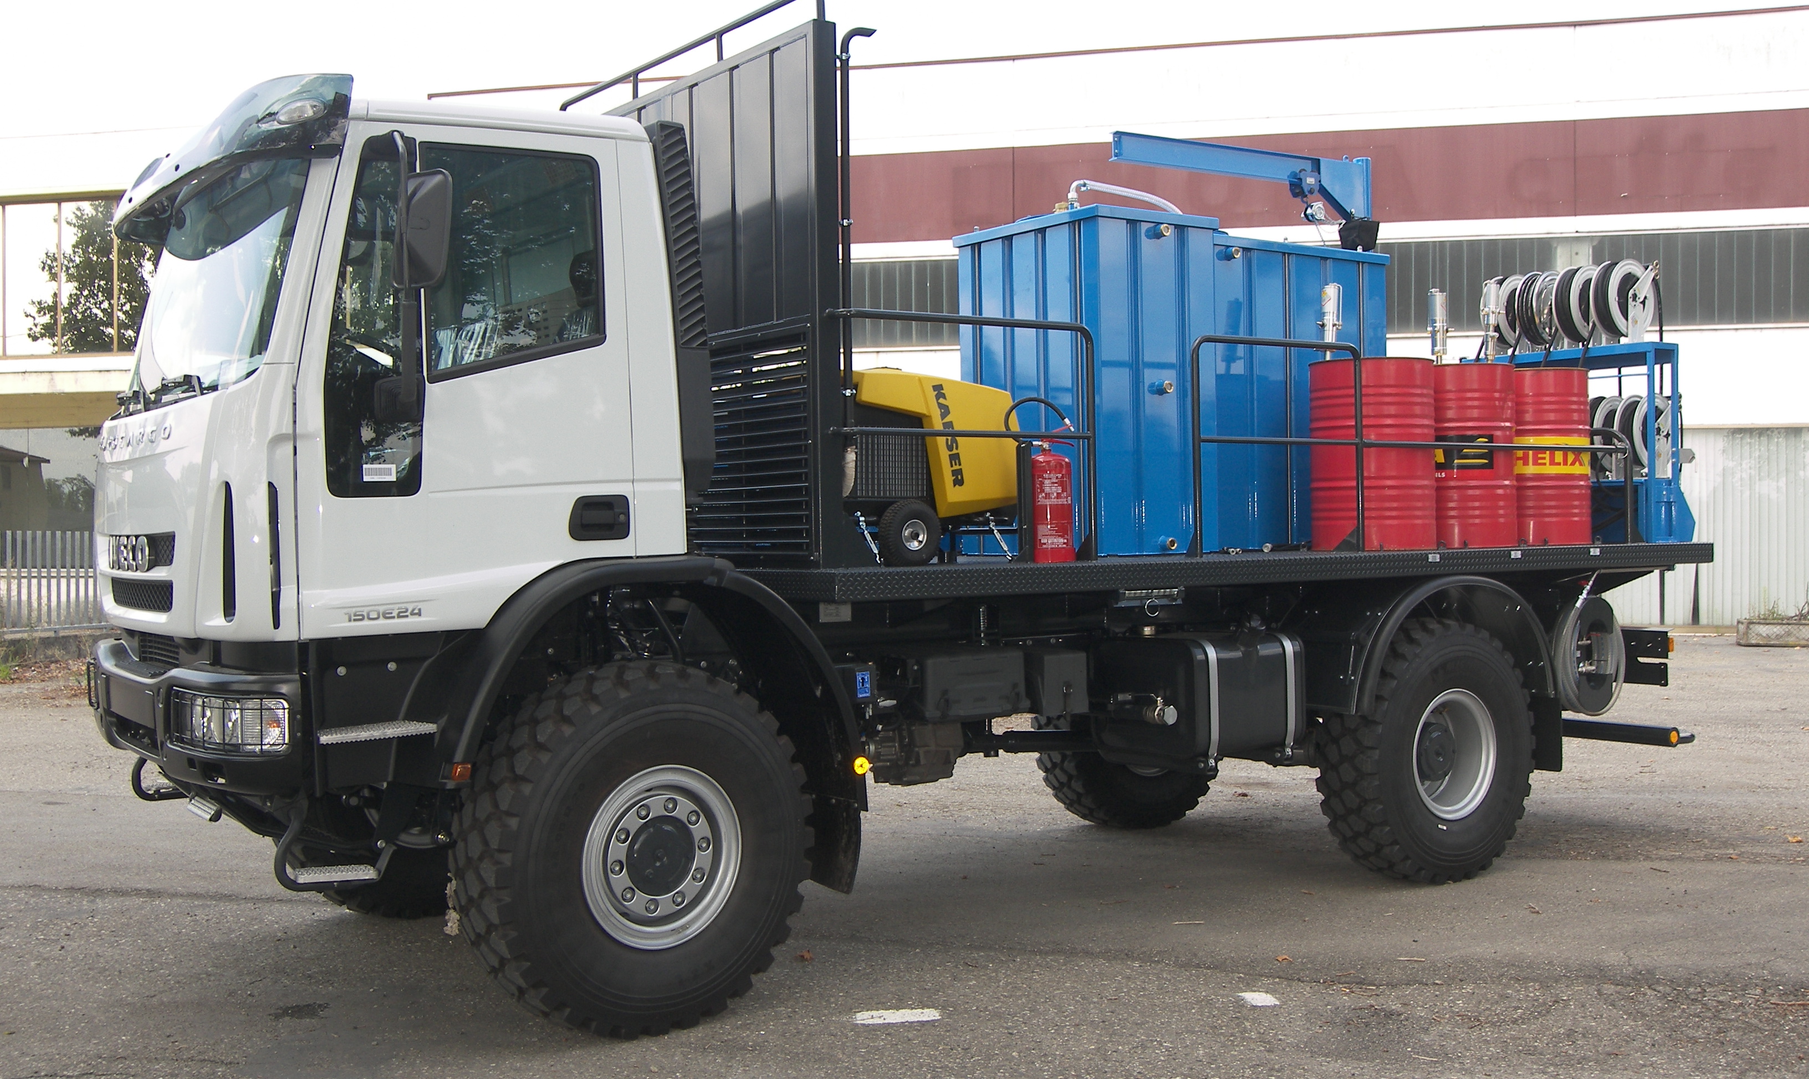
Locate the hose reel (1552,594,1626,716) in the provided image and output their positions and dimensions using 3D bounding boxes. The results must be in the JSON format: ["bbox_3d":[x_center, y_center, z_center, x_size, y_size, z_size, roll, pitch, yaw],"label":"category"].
[{"bbox_3d":[3.488,0.593,9.398,0.590,0.620,0.160,-1,1,-36],"label":"hose reel"}]

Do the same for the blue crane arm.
[{"bbox_3d":[1.756,-1.862,9.310,1.860,0.360,0.160,-1,1,-36],"label":"blue crane arm"}]

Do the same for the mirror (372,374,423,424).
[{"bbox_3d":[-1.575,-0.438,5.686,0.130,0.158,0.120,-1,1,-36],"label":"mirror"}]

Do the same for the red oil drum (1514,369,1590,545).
[{"bbox_3d":[3.230,-0.414,9.450,0.590,0.883,0.590,-1,1,-36],"label":"red oil drum"}]

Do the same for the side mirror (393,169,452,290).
[{"bbox_3d":[-1.448,-0.938,5.520,0.200,0.370,0.110,0,1,42],"label":"side mirror"}]

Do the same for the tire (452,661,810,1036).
[{"bbox_3d":[-0.899,1.032,6.195,1.220,1.220,0.370,-1,1,-38],"label":"tire"}]

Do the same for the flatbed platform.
[{"bbox_3d":[1.309,0.117,9.078,5.560,0.115,2.450,-1,1,-36],"label":"flatbed platform"}]

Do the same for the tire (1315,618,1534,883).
[{"bbox_3d":[2.469,0.988,8.625,1.220,1.220,0.370,-1,1,-36],"label":"tire"}]

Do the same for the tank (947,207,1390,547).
[{"bbox_3d":[1.371,-0.728,9.210,1.980,1.570,1.065,-1,1,-36],"label":"tank"}]

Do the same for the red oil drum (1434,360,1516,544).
[{"bbox_3d":[2.731,-0.404,9.093,0.590,0.883,0.590,-1,1,-36],"label":"red oil drum"}]

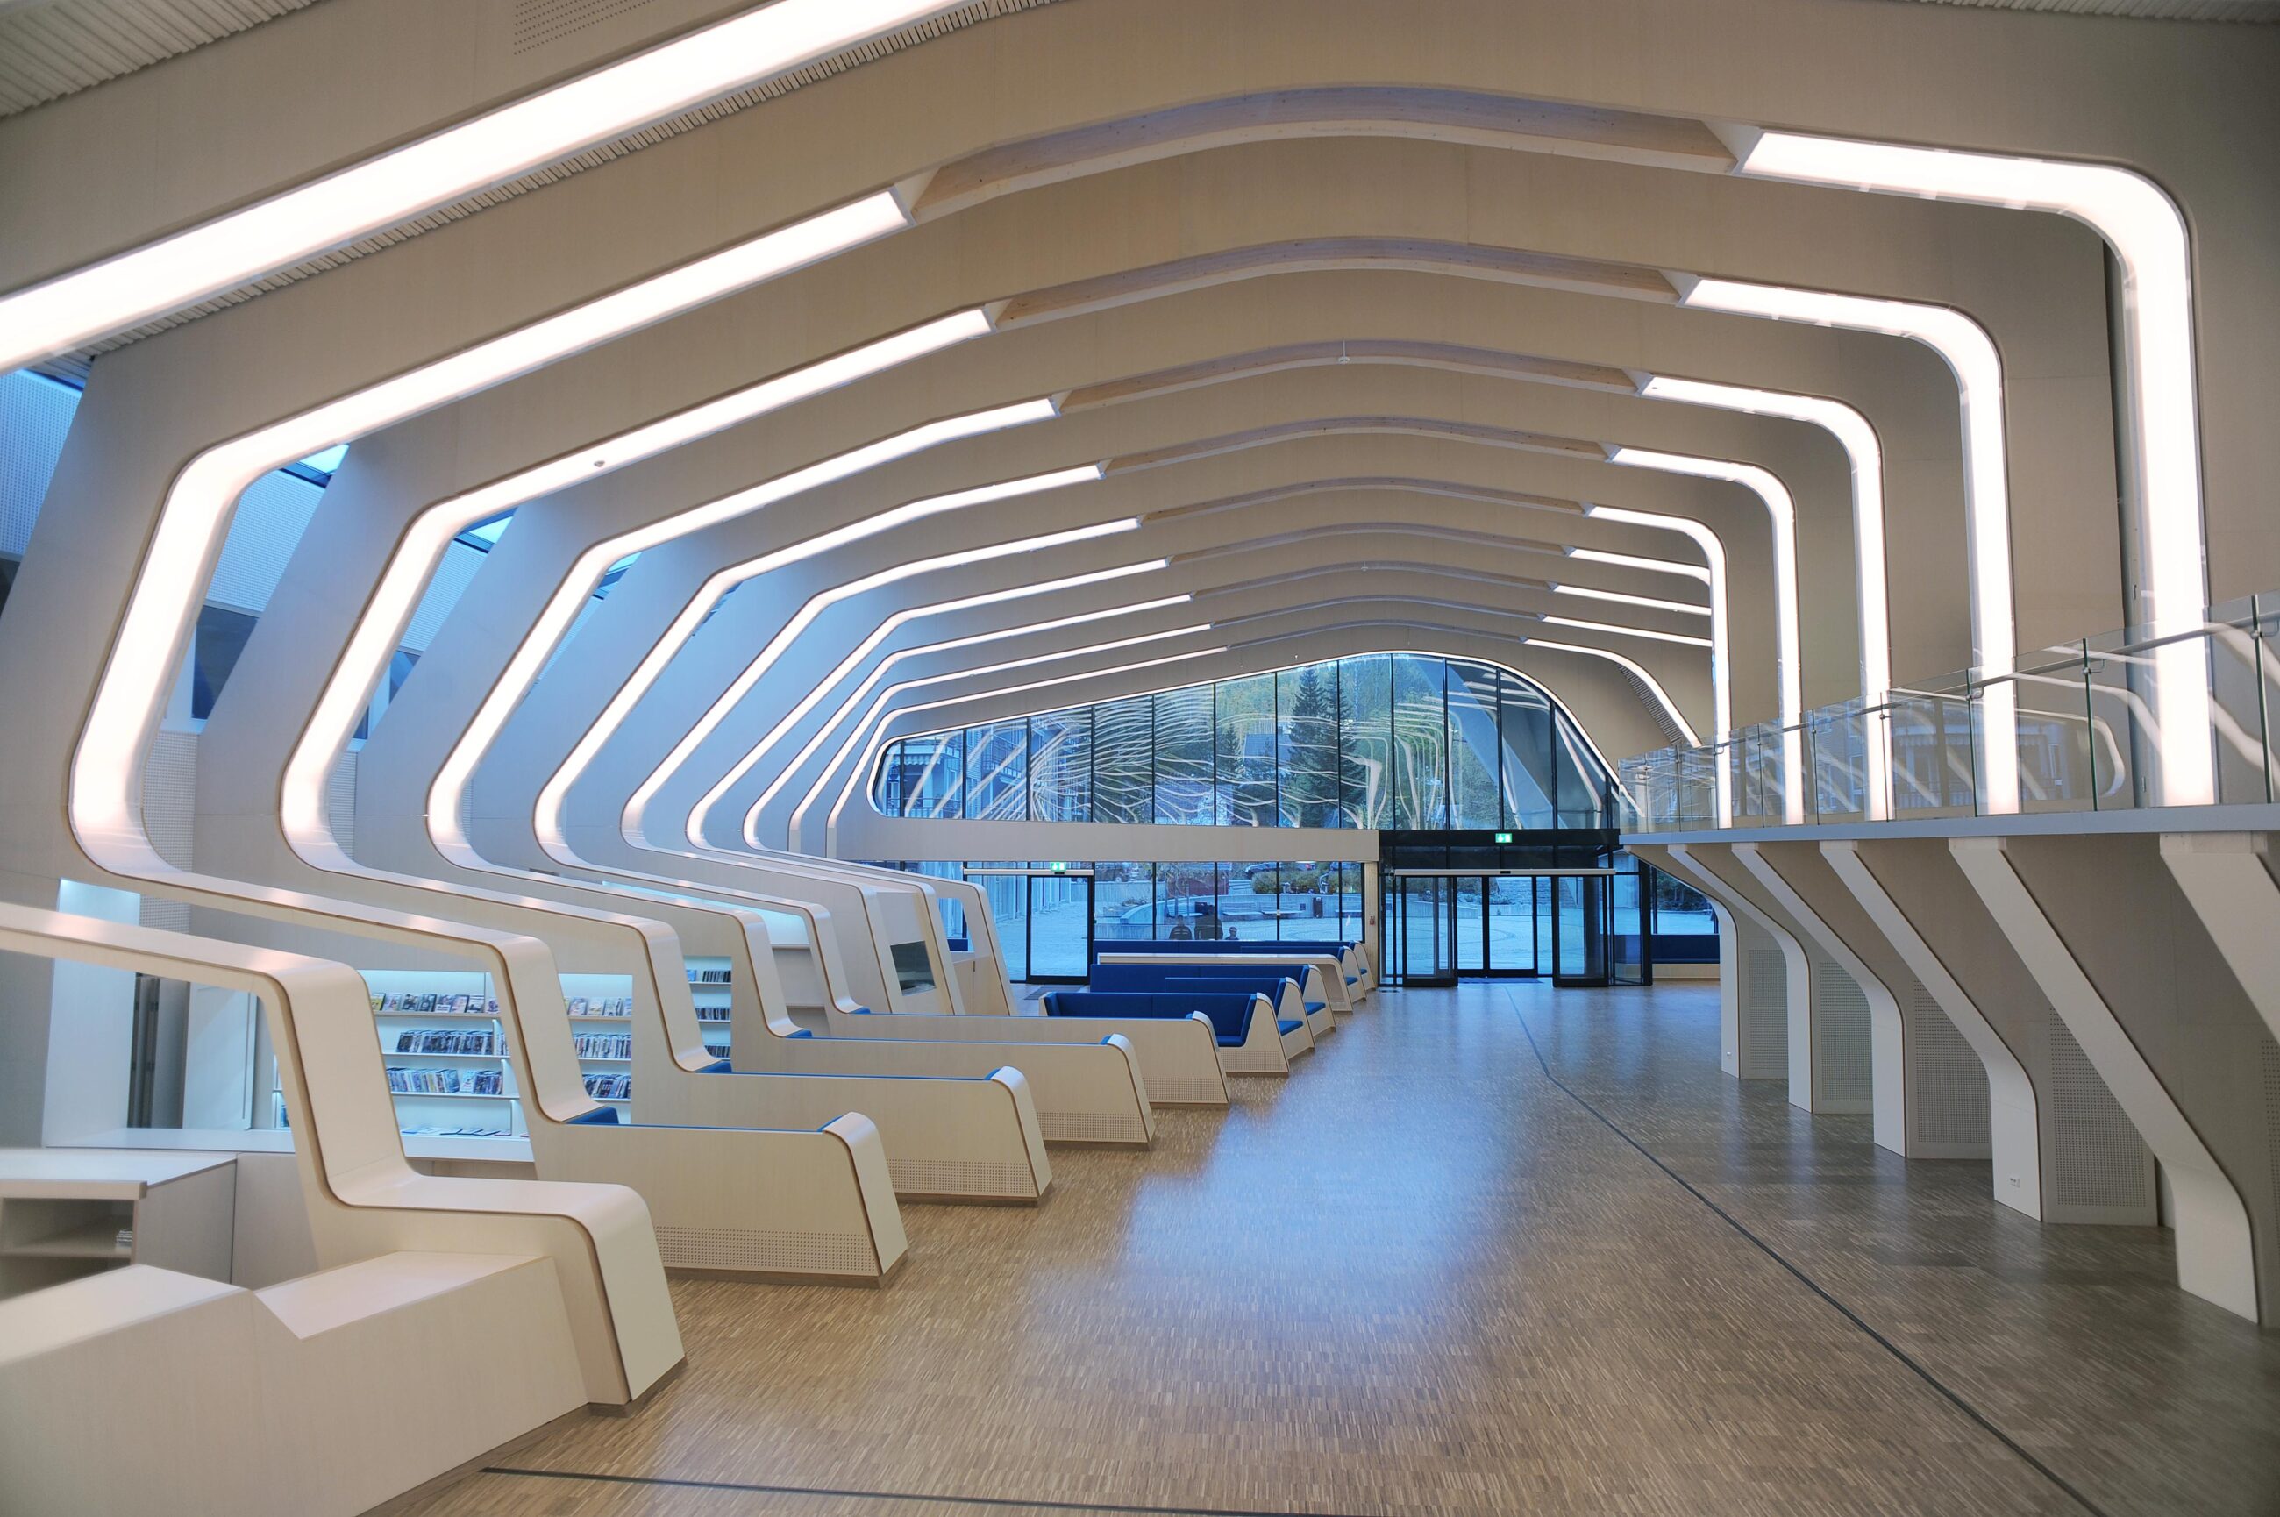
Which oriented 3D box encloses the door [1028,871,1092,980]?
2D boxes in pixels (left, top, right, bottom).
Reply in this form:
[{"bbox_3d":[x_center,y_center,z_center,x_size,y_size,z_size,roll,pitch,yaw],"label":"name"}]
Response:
[{"bbox_3d":[-1.657,3.550,26.248,1.333,2.218,0.070,-1,-4,6],"label":"door"}]

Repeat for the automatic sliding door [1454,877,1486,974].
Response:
[{"bbox_3d":[6.896,3.627,27.279,1.108,2.200,0.070,-1,-4,6],"label":"automatic sliding door"}]

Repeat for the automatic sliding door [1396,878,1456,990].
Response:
[{"bbox_3d":[5.795,3.474,25.372,1.092,2.215,0.070,-1,-4,6],"label":"automatic sliding door"}]

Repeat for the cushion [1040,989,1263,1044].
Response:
[{"bbox_3d":[0.147,3.273,15.922,2.699,0.606,0.600,-1,-4,6],"label":"cushion"}]

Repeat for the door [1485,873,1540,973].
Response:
[{"bbox_3d":[7.948,3.617,27.177,1.118,2.200,0.070,-1,-4,6],"label":"door"}]

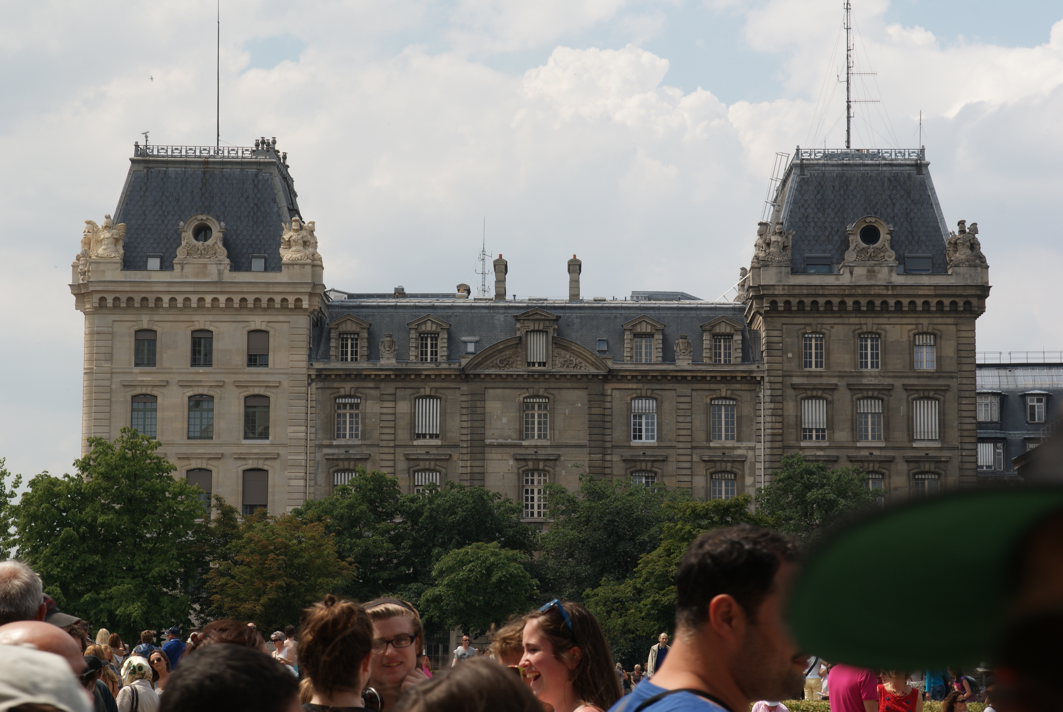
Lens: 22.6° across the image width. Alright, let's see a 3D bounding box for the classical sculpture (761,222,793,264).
[{"bbox_3d":[14.693,-6.748,159.026,1.837,2.607,1.300,0,-6,0],"label":"classical sculpture"}]

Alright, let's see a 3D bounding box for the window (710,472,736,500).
[{"bbox_3d":[10.296,7.551,142.790,1.380,2.630,0.300,0,-6,0],"label":"window"}]

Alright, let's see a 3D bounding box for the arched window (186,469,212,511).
[{"bbox_3d":[-17.642,7.306,141.291,1.370,2.670,0.300,0,-6,0],"label":"arched window"}]

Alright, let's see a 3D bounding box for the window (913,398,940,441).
[{"bbox_3d":[23.395,3.765,157.706,1.600,2.518,0.280,0,-6,0],"label":"window"}]

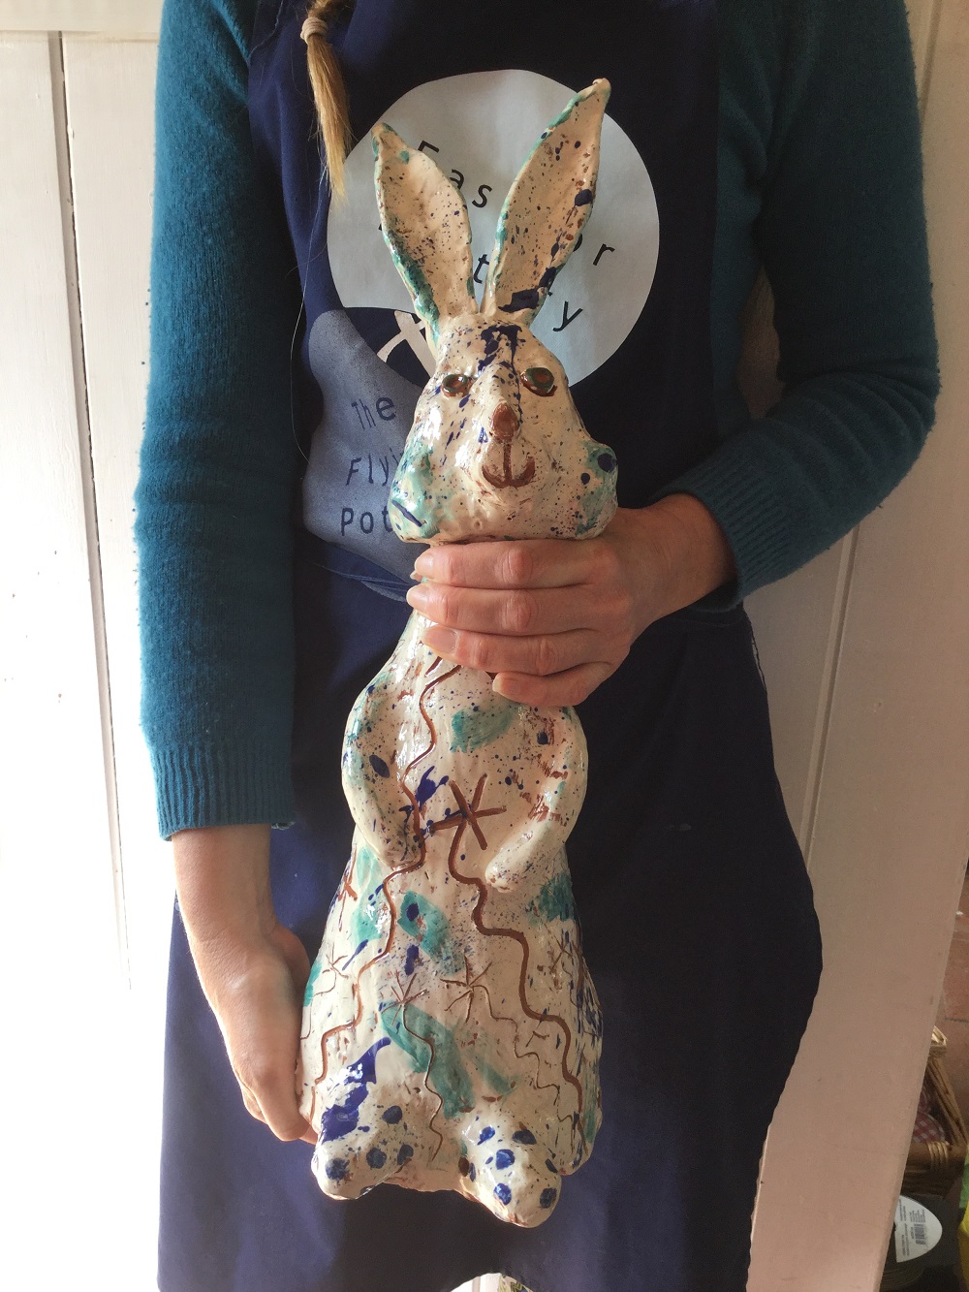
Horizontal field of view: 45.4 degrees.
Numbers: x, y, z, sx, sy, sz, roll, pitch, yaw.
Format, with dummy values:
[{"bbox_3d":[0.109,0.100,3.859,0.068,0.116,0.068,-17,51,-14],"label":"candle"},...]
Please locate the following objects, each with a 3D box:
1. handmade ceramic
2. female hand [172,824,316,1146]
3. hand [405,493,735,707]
[{"bbox_3d":[-0.007,0.006,0.562,0.152,0.550,0.135,3,9,4],"label":"handmade ceramic"},{"bbox_3d":[-0.125,0.180,0.617,0.075,0.168,0.085,-14,6,-23],"label":"female hand"},{"bbox_3d":[0.042,-0.025,0.552,0.155,0.092,0.088,-8,10,-13],"label":"hand"}]

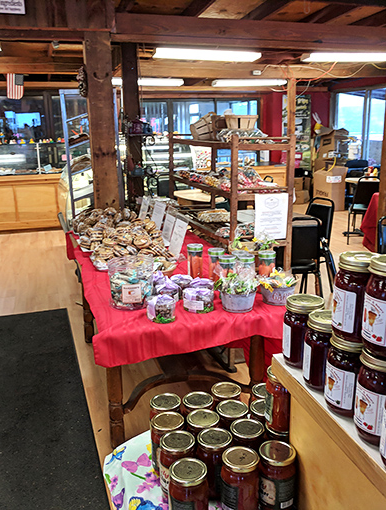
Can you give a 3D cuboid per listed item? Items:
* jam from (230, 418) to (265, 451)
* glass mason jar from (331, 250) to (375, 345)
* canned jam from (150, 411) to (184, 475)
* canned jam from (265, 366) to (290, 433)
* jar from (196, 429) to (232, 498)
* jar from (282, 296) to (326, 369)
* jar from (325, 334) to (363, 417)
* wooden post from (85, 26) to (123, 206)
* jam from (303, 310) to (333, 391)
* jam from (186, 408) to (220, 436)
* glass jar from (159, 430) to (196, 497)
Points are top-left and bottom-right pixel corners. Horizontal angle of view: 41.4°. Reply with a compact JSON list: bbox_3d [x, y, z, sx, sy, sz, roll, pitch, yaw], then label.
[{"bbox_3d":[0.120,0.441,1.130,0.078,0.130,0.078,-1,16,0],"label":"jam"},{"bbox_3d":[0.255,0.063,0.772,0.079,0.128,0.079,-3,15,-12],"label":"glass mason jar"},{"bbox_3d":[-0.053,0.411,1.104,0.073,0.117,0.073,0,14,0],"label":"canned jam"},{"bbox_3d":[0.190,0.302,1.067,0.078,0.130,0.078,-1,16,0],"label":"canned jam"},{"bbox_3d":[0.048,0.450,1.099,0.078,0.130,0.078,-1,16,0],"label":"jar"},{"bbox_3d":[0.209,0.140,0.958,0.080,0.128,0.080,0,16,6],"label":"jar"},{"bbox_3d":[0.253,0.185,0.814,0.079,0.128,0.079,0,14,0],"label":"jar"},{"bbox_3d":[-0.692,-0.595,4.109,0.190,2.199,0.190,-5,16,-17],"label":"wooden post"},{"bbox_3d":[0.235,0.165,0.891,0.079,0.128,0.079,7,16,24],"label":"jam"},{"bbox_3d":[0.023,0.408,1.115,0.073,0.117,0.073,0,14,0],"label":"jam"},{"bbox_3d":[-0.029,0.440,1.055,0.078,0.124,0.078,-1,14,0],"label":"glass jar"}]

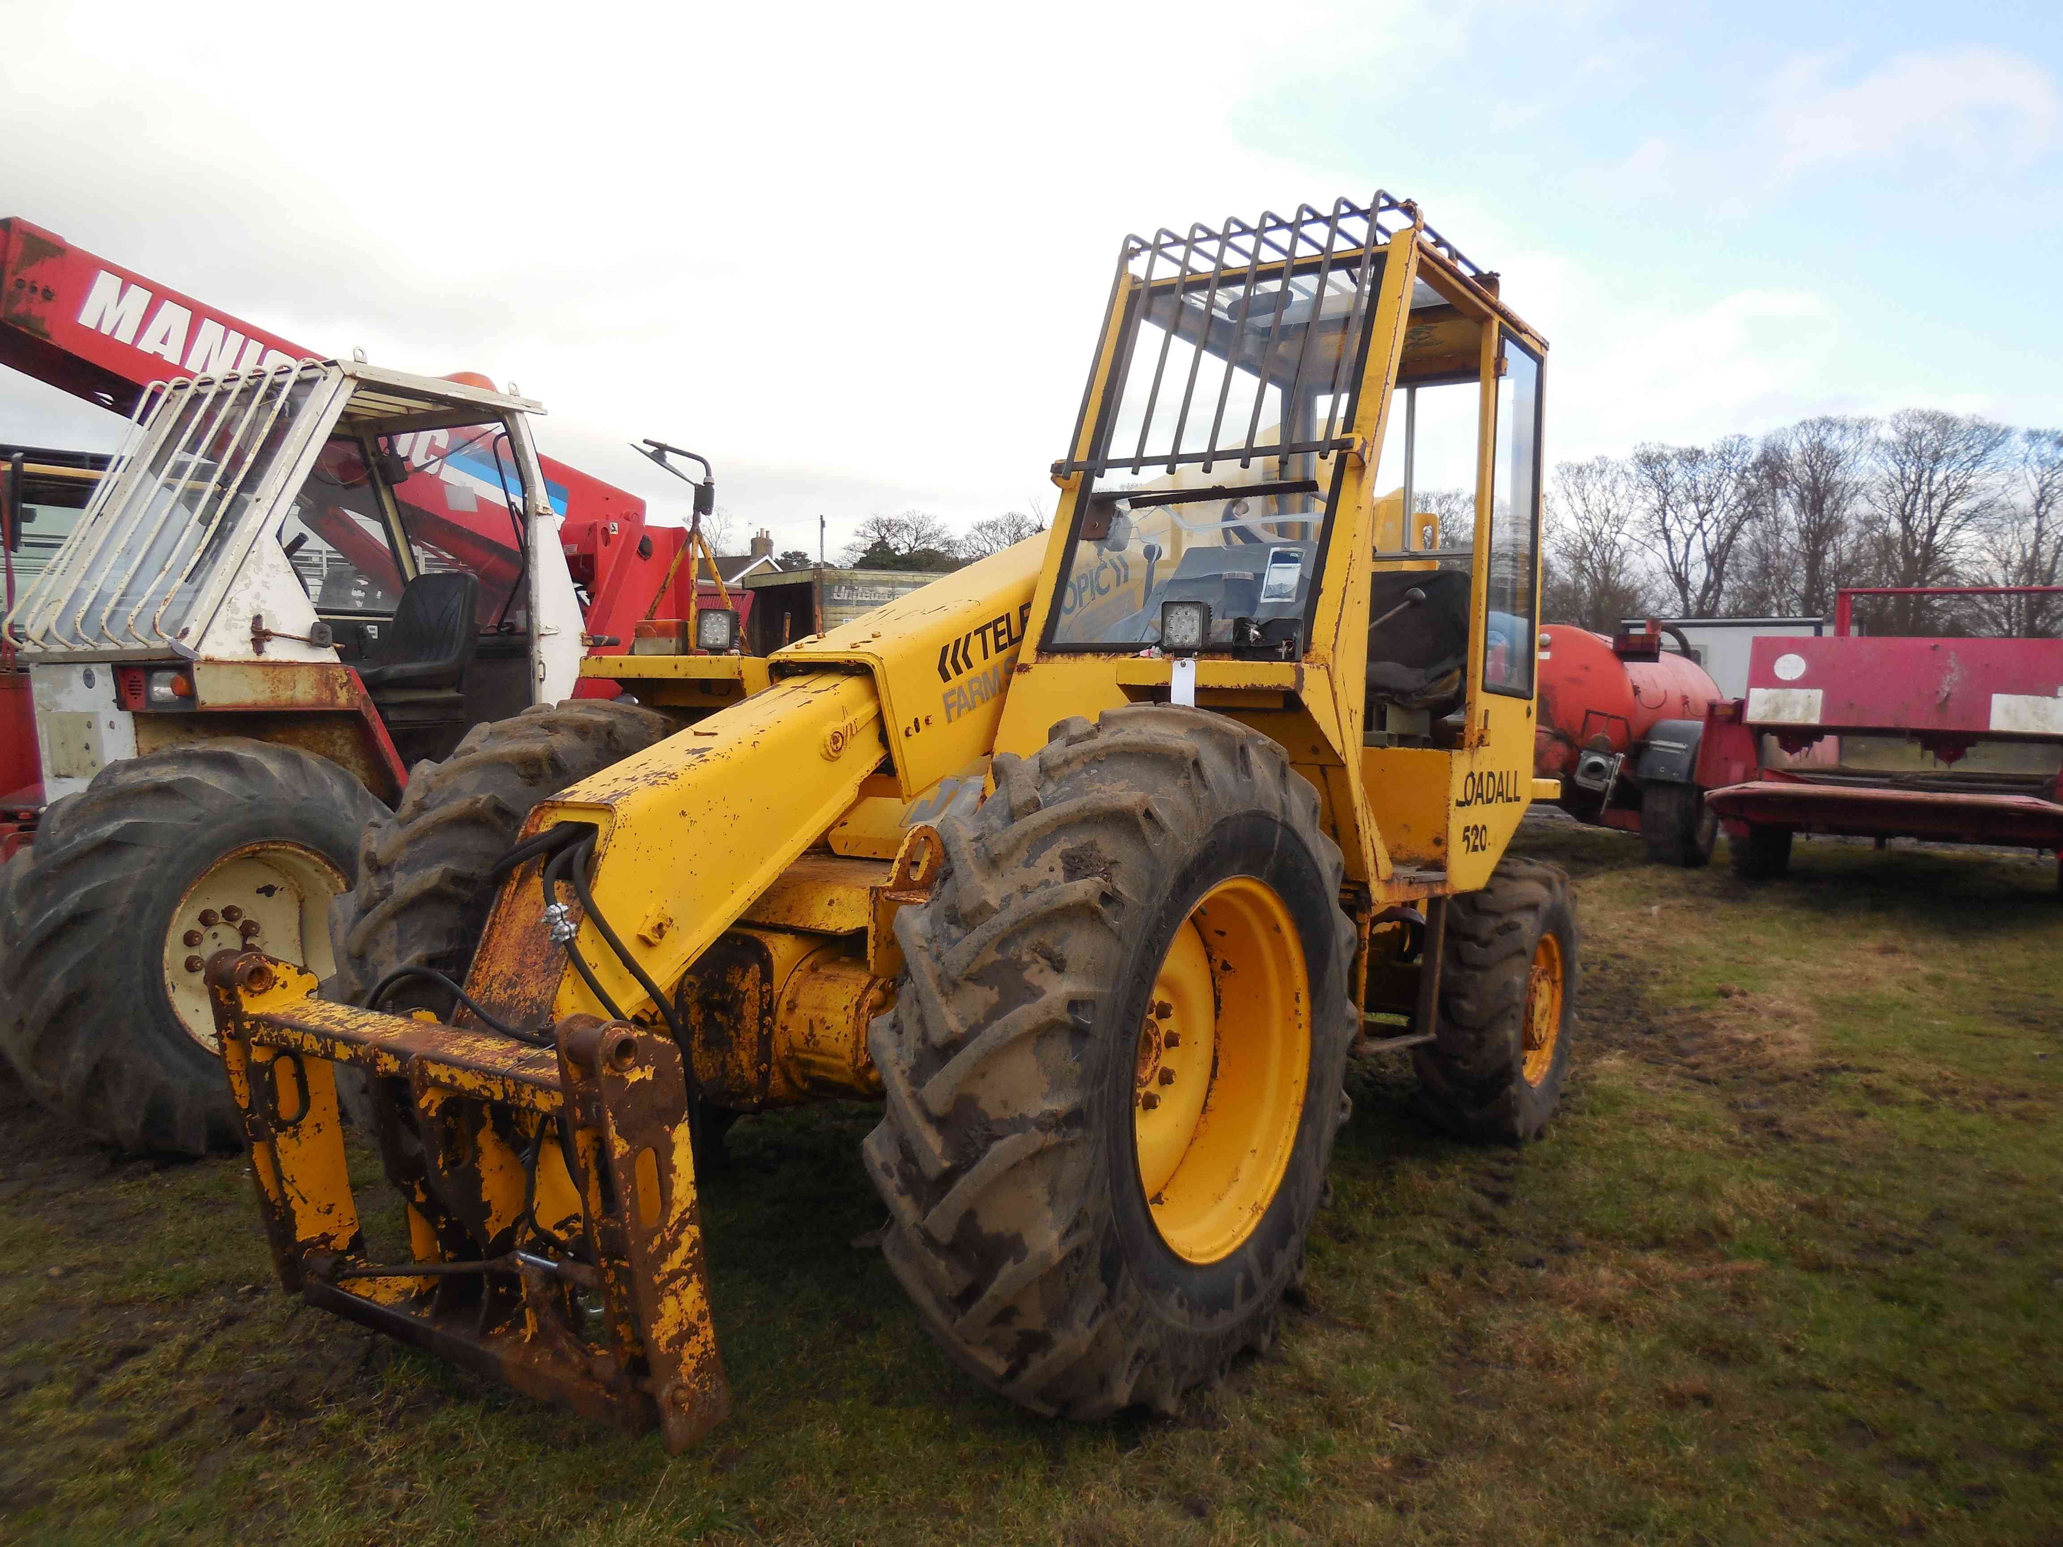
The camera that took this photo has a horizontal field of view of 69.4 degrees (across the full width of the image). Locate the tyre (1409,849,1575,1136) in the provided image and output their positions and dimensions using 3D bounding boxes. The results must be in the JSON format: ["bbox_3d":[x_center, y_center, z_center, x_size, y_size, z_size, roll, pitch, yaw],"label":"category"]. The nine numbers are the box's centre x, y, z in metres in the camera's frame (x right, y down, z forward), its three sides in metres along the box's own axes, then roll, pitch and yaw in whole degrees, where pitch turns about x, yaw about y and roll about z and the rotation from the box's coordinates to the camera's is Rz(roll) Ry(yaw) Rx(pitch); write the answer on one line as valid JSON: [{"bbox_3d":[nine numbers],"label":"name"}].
[{"bbox_3d":[1.523,0.739,4.797,0.285,0.890,0.890,3,6,34],"label":"tyre"}]

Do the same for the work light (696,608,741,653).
[{"bbox_3d":[-0.898,-0.411,4.270,0.112,0.120,0.065,2,5,22],"label":"work light"}]

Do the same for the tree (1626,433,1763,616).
[{"bbox_3d":[38.681,-12.847,87.000,7.400,13.600,7.200,2,6,26],"label":"tree"}]

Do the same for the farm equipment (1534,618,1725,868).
[{"bbox_3d":[4.490,-0.316,11.430,1.750,1.780,4.000,3,6,34],"label":"farm equipment"}]

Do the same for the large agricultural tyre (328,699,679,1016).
[{"bbox_3d":[-1.180,0.508,4.080,0.430,1.400,1.400,3,6,34],"label":"large agricultural tyre"}]

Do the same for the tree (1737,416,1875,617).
[{"bbox_3d":[43.923,-13.026,84.500,7.900,14.600,7.700,2,6,28],"label":"tree"}]

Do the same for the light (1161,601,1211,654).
[{"bbox_3d":[0.358,-0.341,3.470,0.112,0.120,0.065,4,6,37],"label":"light"}]

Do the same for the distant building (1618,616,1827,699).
[{"bbox_3d":[19.271,-3.038,41.000,6.300,2.600,2.700,4,6,37],"label":"distant building"}]

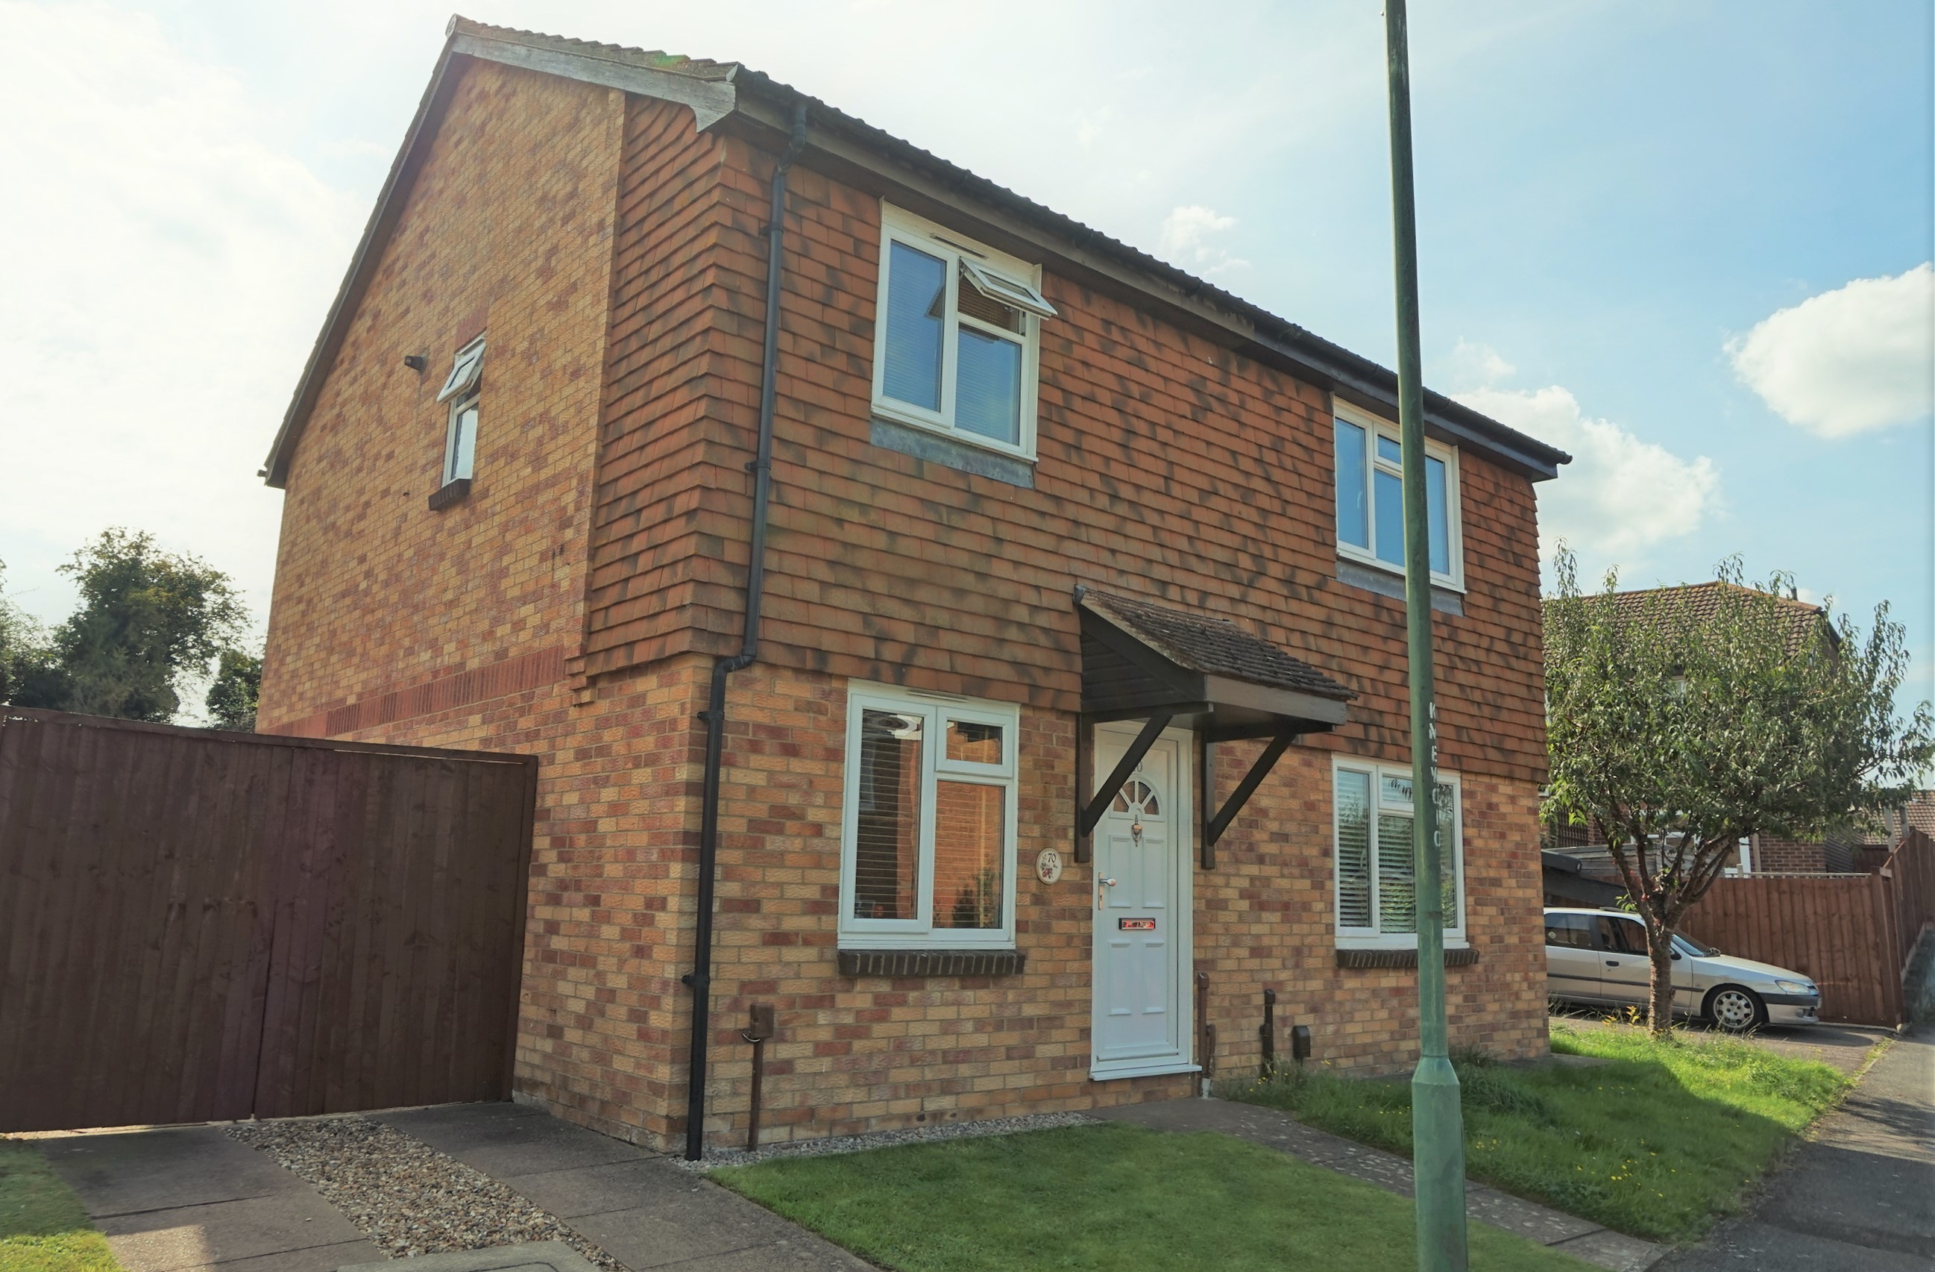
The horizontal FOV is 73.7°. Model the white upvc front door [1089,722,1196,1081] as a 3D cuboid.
[{"bbox_3d":[1.096,1.631,8.026,0.902,2.109,0.120,10,-13,-38],"label":"white upvc front door"}]

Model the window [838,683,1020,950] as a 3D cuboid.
[{"bbox_3d":[-0.188,1.002,7.054,1.200,1.384,0.110,10,-13,-38],"label":"window"}]

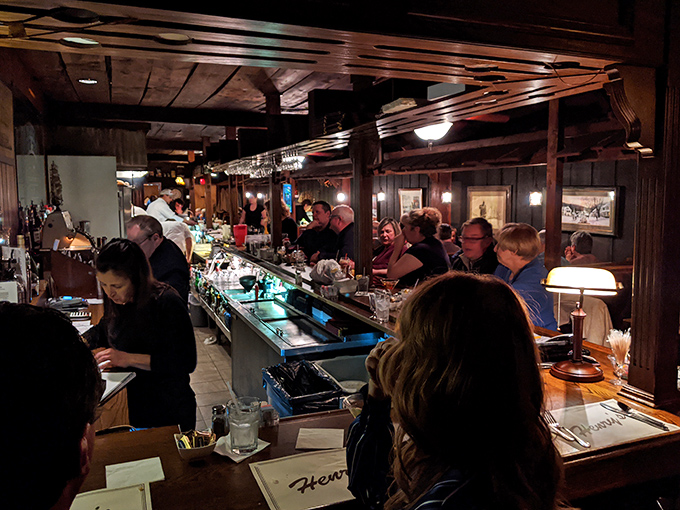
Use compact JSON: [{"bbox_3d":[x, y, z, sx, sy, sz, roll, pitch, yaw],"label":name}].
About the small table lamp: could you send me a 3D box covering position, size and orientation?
[{"bbox_3d":[0.857,0.236,1.870,0.290,0.381,0.195,2,6,14],"label":"small table lamp"}]

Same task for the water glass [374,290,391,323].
[{"bbox_3d":[0.222,0.271,2.751,0.080,0.140,0.080,0,6,0],"label":"water glass"}]

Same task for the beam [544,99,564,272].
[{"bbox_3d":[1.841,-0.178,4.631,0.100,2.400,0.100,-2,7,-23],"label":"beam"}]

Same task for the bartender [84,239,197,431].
[{"bbox_3d":[-0.775,0.704,2.108,0.420,1.540,0.450,-3,7,-28],"label":"bartender"}]

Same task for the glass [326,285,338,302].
[{"bbox_3d":[-0.046,0.228,3.297,0.075,0.106,0.075,0,6,0],"label":"glass"}]

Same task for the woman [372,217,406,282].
[{"bbox_3d":[0.394,0.324,4.288,0.550,1.251,0.460,-6,9,-45],"label":"woman"}]

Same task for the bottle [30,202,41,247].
[{"bbox_3d":[-2.149,-0.202,3.750,0.077,0.312,0.077,0,6,-7],"label":"bottle"}]

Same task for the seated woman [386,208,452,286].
[{"bbox_3d":[0.544,0.340,3.690,0.560,1.349,0.470,1,6,6],"label":"seated woman"}]

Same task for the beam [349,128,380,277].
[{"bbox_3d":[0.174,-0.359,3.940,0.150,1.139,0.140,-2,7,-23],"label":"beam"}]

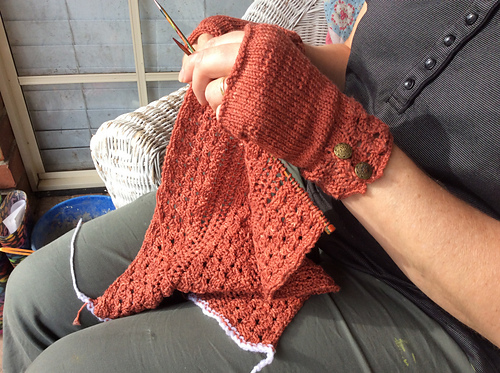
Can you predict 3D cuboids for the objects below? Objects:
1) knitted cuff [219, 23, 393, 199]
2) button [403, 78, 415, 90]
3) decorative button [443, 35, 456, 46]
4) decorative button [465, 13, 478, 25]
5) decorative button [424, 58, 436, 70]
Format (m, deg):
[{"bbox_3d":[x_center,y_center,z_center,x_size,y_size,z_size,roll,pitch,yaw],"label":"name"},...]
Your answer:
[{"bbox_3d":[0.053,-0.072,0.460,0.180,0.070,0.098,35,87,6],"label":"knitted cuff"},{"bbox_3d":[0.182,-0.117,0.530,0.005,0.013,0.013,30,19,-44],"label":"button"},{"bbox_3d":[0.222,-0.162,0.513,0.005,0.013,0.013,30,19,-44],"label":"decorative button"},{"bbox_3d":[0.243,-0.183,0.505,0.005,0.013,0.013,30,19,-44],"label":"decorative button"},{"bbox_3d":[0.204,-0.138,0.521,0.005,0.013,0.013,30,19,-44],"label":"decorative button"}]

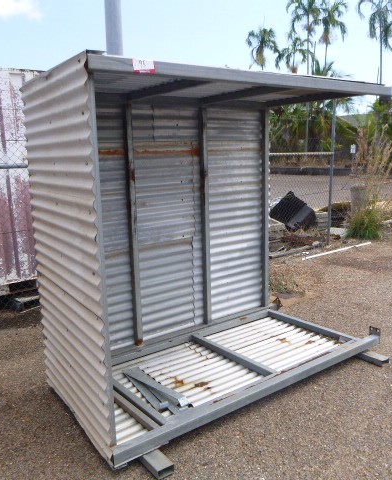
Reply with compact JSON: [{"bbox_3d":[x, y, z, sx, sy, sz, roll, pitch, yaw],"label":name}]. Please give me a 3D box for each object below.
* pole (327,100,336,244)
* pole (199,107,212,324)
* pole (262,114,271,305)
[{"bbox_3d":[2.308,-1.174,7.800,0.060,2.532,0.060,-7,13,-35],"label":"pole"},{"bbox_3d":[0.085,-0.176,3.968,0.050,1.881,0.050,-9,13,-35],"label":"pole"},{"bbox_3d":[0.661,-0.267,4.357,0.050,1.889,0.050,-9,13,-35],"label":"pole"}]

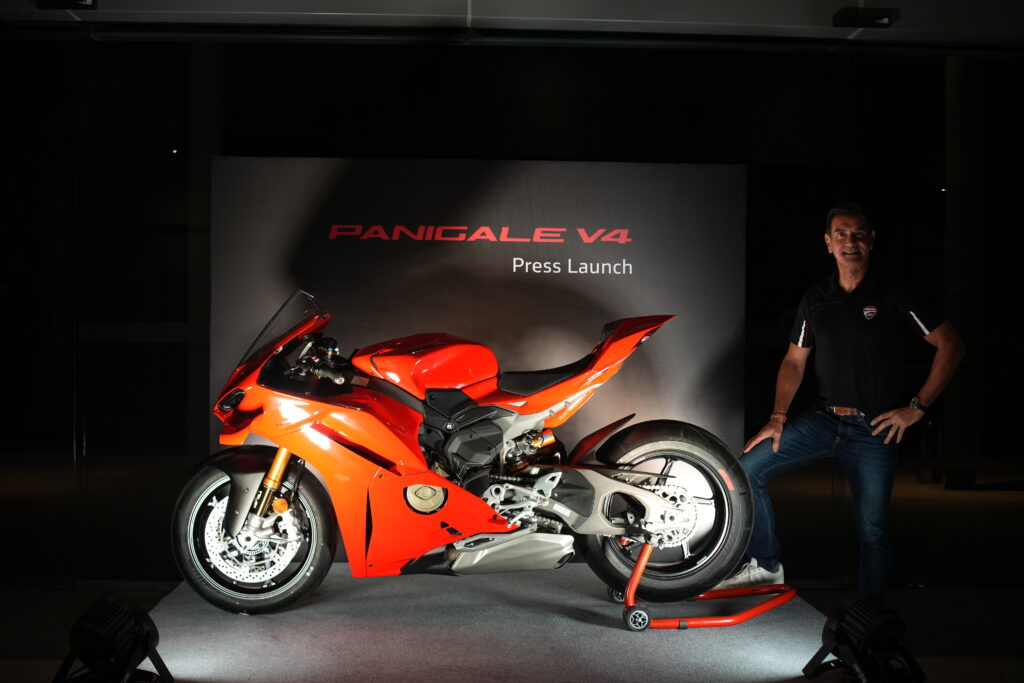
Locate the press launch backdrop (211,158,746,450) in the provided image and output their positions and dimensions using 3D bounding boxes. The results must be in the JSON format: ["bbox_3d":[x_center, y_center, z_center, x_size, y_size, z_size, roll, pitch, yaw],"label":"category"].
[{"bbox_3d":[-0.140,0.091,5.105,2.390,1.797,0.060,0,0,-3],"label":"press launch backdrop"}]

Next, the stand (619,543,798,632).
[{"bbox_3d":[0.715,0.847,4.168,0.680,0.310,0.450,0,0,-3],"label":"stand"}]

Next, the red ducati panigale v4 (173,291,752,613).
[{"bbox_3d":[-0.165,0.410,4.151,2.124,1.170,0.730,0,0,-3],"label":"red ducati panigale v4"}]

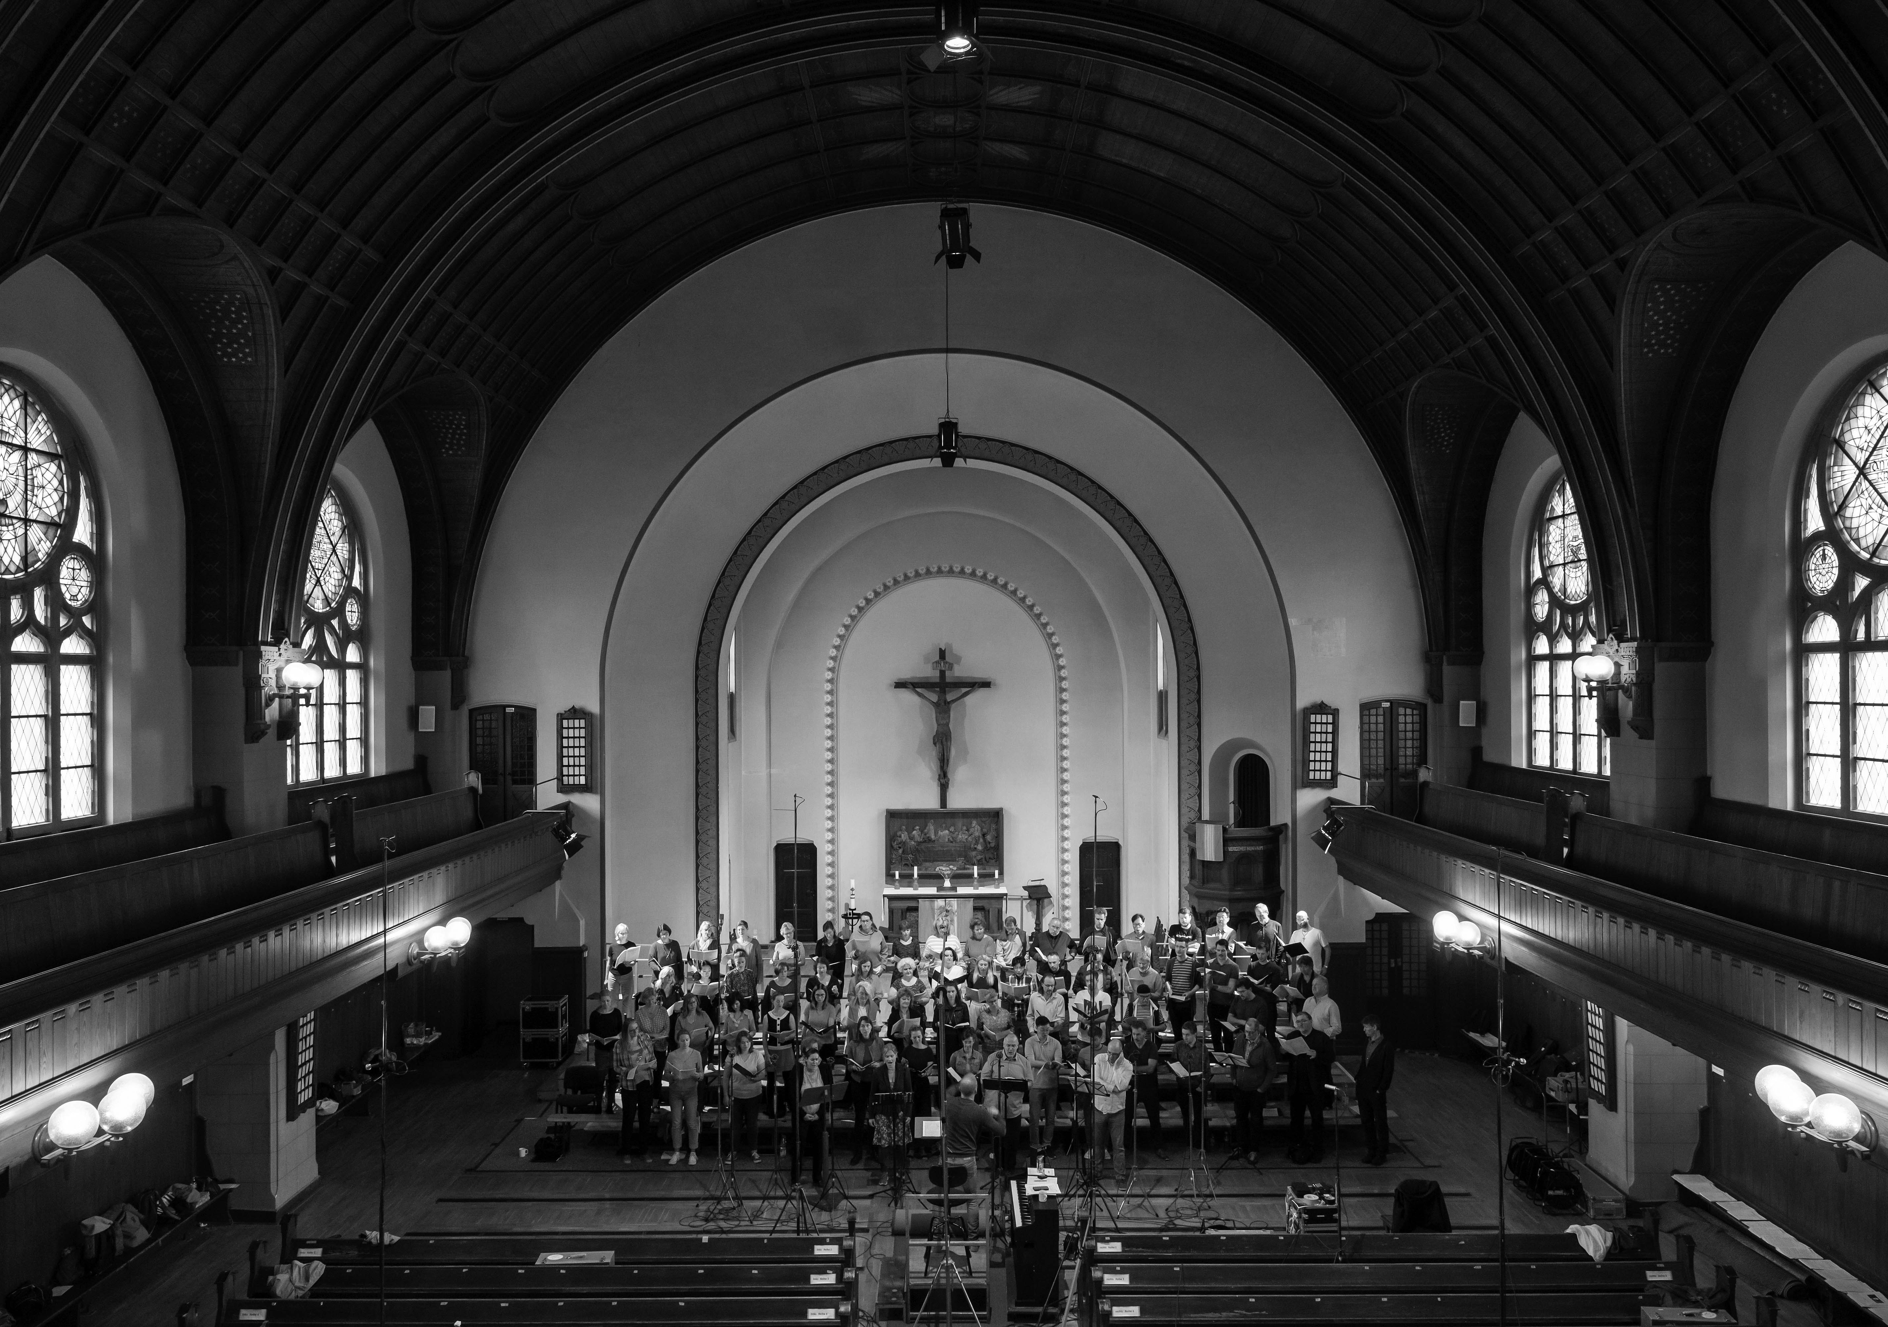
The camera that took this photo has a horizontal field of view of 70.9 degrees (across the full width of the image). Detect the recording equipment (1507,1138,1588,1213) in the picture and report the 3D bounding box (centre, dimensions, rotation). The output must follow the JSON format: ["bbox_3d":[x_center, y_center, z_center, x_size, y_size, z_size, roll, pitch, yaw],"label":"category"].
[{"bbox_3d":[7.018,5.940,15.381,0.500,0.550,1.050,0,-1,0],"label":"recording equipment"}]

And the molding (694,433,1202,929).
[{"bbox_3d":[0.054,0.790,22.342,8.500,9.300,0.400,0,-1,0],"label":"molding"}]

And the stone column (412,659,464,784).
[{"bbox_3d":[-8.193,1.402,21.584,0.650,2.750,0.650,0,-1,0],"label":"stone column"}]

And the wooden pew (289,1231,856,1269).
[{"bbox_3d":[-3.489,5.752,12.481,5.337,1.000,0.540,0,-1,0],"label":"wooden pew"}]

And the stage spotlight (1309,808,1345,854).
[{"bbox_3d":[6.113,2.675,21.167,0.400,0.420,0.550,-1,29,46],"label":"stage spotlight"}]

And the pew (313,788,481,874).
[{"bbox_3d":[-7.208,2.357,18.521,0.600,1.200,4.900,0,-1,0],"label":"pew"}]

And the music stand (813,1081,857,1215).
[{"bbox_3d":[-1.292,5.541,15.279,0.560,1.420,0.500,0,-1,-27],"label":"music stand"}]

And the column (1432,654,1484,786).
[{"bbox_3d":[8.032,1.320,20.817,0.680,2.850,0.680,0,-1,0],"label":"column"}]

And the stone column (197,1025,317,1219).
[{"bbox_3d":[-7.978,4.862,15.568,0.895,2.900,1.322,0,-1,0],"label":"stone column"}]

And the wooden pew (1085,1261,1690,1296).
[{"bbox_3d":[3.978,5.686,11.977,5.300,0.980,0.600,0,-1,0],"label":"wooden pew"}]

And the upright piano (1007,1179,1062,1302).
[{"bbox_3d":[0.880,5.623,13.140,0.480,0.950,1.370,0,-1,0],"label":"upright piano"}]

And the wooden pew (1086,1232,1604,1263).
[{"bbox_3d":[3.984,5.707,12.470,5.337,1.000,0.540,0,-1,0],"label":"wooden pew"}]

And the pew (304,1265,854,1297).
[{"bbox_3d":[-3.489,5.746,11.912,5.337,1.000,0.540,0,-1,0],"label":"pew"}]

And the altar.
[{"bbox_3d":[0.045,5.068,26.736,2.550,1.050,1.000,0,-1,0],"label":"altar"}]

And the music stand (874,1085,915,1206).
[{"bbox_3d":[-0.569,5.595,15.343,0.500,1.340,0.500,0,-1,0],"label":"music stand"}]

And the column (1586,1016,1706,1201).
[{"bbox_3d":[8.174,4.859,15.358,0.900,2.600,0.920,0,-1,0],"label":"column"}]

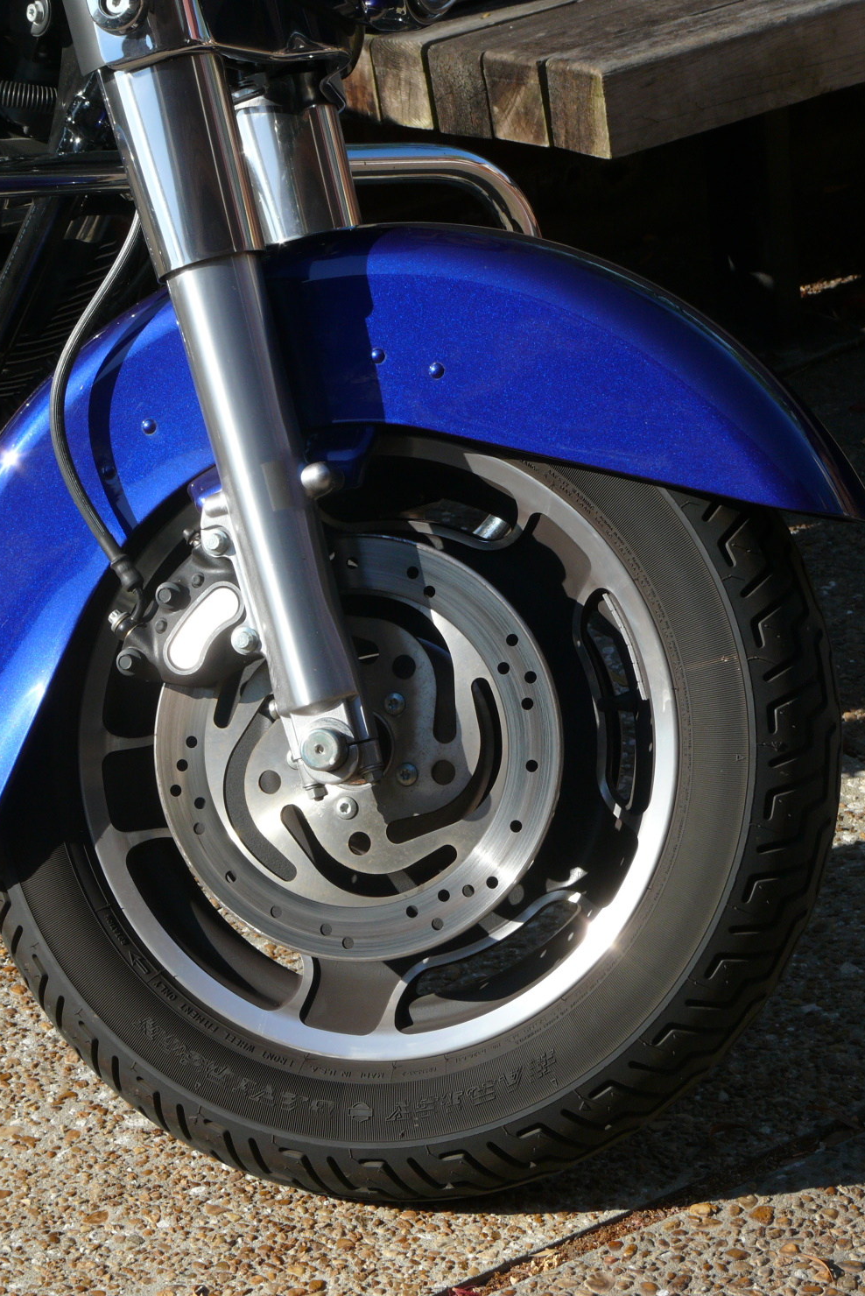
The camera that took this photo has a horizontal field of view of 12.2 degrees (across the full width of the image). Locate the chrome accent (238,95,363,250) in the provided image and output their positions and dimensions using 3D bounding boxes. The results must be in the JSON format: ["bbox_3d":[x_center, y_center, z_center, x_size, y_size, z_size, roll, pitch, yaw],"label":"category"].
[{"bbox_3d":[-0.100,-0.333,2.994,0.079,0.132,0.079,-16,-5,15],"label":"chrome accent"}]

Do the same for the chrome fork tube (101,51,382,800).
[{"bbox_3d":[-0.123,-0.156,2.728,0.084,0.504,0.084,-16,-5,15],"label":"chrome fork tube"}]

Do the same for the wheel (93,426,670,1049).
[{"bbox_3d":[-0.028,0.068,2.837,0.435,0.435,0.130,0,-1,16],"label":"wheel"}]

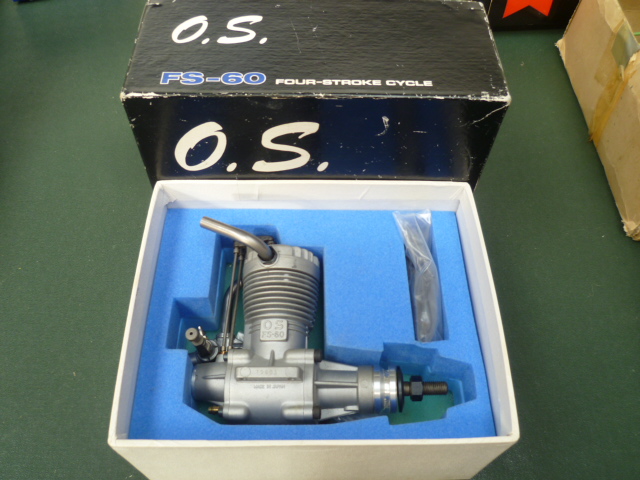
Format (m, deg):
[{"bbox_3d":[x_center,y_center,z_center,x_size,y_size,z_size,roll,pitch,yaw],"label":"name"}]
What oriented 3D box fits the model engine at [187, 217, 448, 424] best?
[{"bbox_3d":[-0.001,0.051,0.338,0.149,0.067,0.129,0,56,-2],"label":"model engine"}]

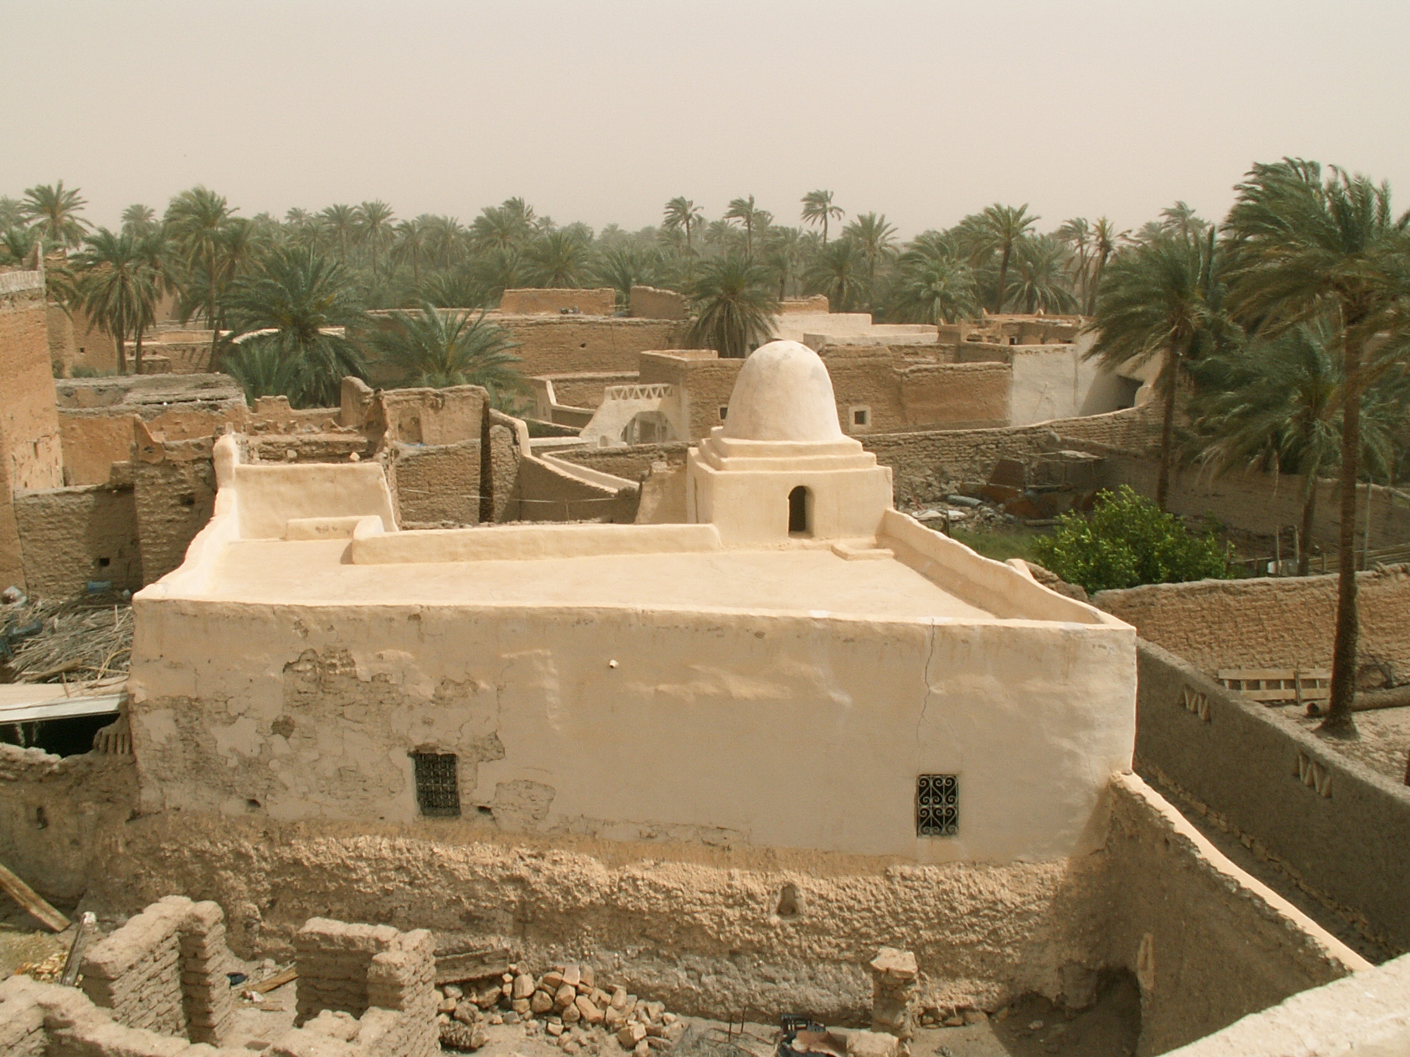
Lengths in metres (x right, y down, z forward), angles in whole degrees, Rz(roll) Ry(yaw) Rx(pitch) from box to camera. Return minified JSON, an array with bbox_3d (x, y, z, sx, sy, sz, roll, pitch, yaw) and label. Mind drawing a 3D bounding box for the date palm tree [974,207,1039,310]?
[{"bbox_3d":[21.309,-16.972,101.675,4.855,12.175,4.855,0,12,0],"label":"date palm tree"}]

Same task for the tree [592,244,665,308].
[{"bbox_3d":[-5.819,-16.953,108.829,5.651,9.221,5.651,0,12,0],"label":"tree"}]

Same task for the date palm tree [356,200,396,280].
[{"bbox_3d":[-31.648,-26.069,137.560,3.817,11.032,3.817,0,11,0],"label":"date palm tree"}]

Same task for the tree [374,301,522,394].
[{"bbox_3d":[-9.869,-6.213,54.849,5.664,5.017,5.664,0,11,0],"label":"tree"}]

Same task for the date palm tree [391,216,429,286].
[{"bbox_3d":[-33.483,-29.480,162.401,4.879,11.907,4.879,0,12,0],"label":"date palm tree"}]

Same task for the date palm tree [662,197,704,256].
[{"bbox_3d":[-2.358,-29.415,157.307,4.850,13.856,4.850,0,12,0],"label":"date palm tree"}]

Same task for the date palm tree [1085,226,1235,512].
[{"bbox_3d":[14.660,-5.029,45.907,4.822,9.211,4.822,0,11,0],"label":"date palm tree"}]

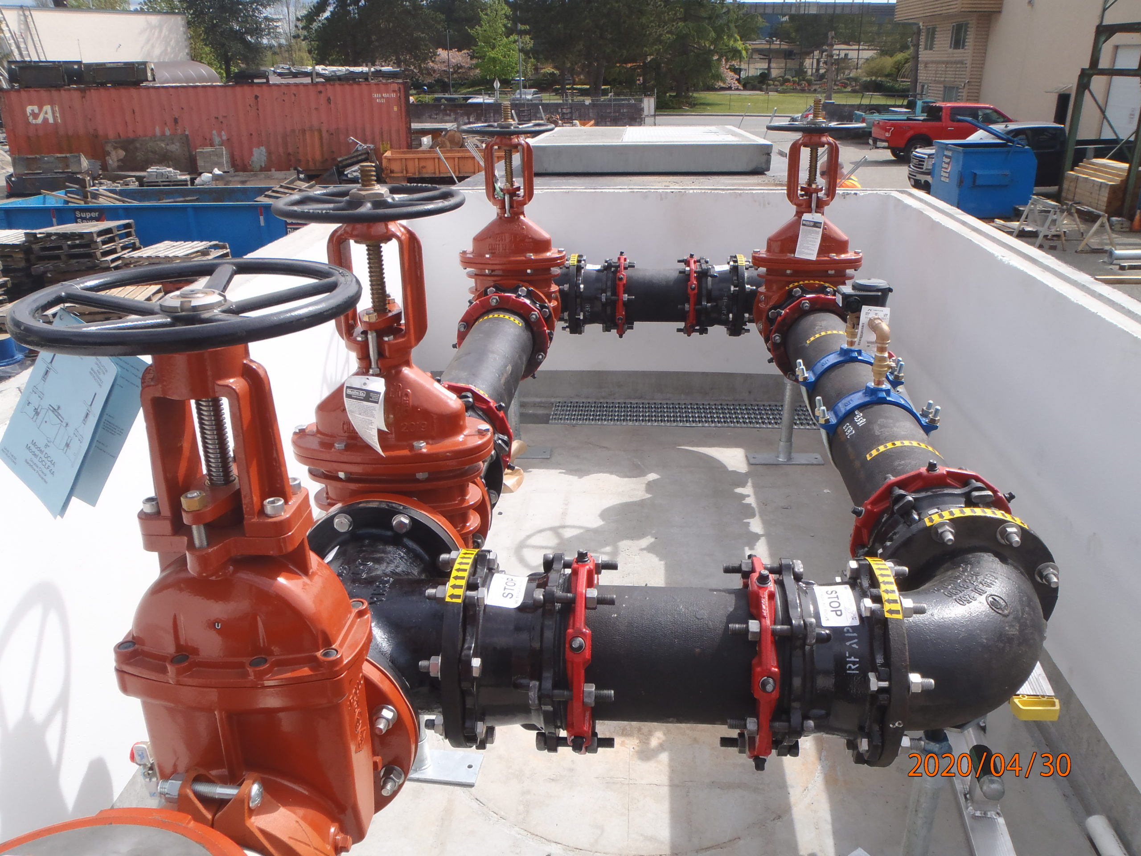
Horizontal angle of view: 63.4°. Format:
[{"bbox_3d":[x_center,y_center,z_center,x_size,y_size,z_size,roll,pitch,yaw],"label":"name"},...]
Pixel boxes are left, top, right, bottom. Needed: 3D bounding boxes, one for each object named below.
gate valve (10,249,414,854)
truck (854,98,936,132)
[{"bbox_3d":[-0.423,0.262,1.205,0.390,0.920,0.385,1,23,4],"label":"gate valve"},{"bbox_3d":[15.197,-13.379,40.374,5.200,1.800,1.950,1,23,4],"label":"truck"}]

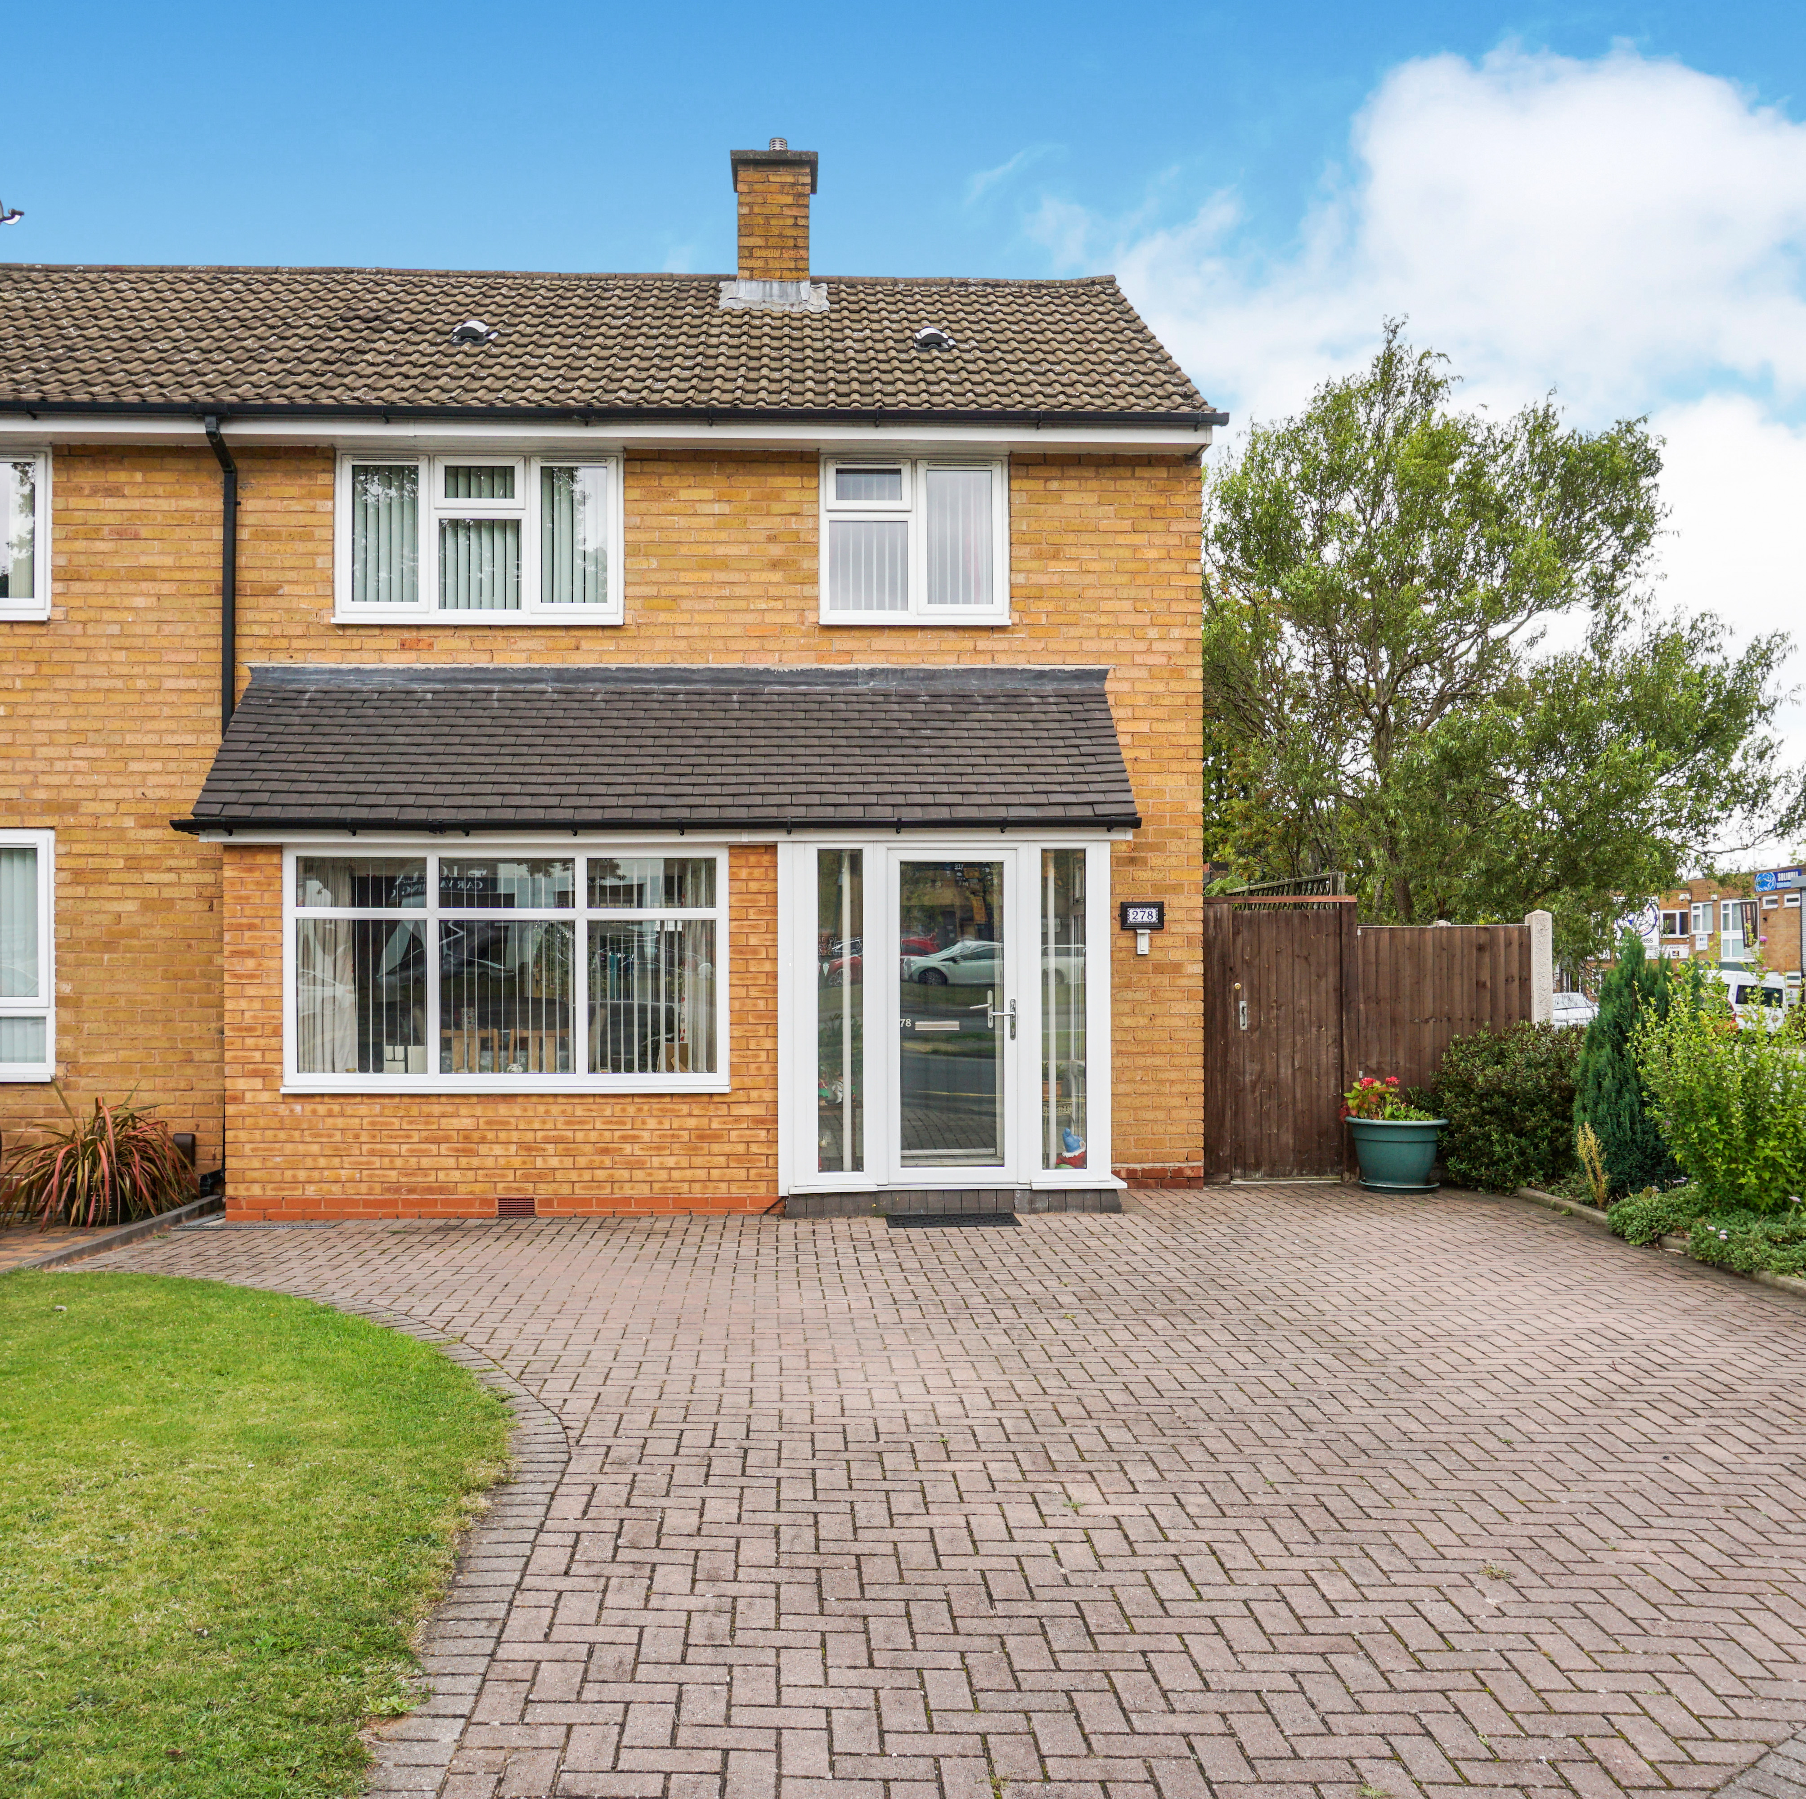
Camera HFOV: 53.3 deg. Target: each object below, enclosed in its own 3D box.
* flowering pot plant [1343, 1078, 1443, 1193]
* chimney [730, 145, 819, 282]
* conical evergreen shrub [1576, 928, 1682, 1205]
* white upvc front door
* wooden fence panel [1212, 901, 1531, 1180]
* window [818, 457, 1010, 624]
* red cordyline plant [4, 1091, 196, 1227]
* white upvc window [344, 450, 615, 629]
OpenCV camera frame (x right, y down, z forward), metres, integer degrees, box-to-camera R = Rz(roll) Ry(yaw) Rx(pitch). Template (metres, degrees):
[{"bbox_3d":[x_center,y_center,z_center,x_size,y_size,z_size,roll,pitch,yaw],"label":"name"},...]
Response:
[{"bbox_3d":[3.155,1.490,11.550,0.650,0.720,0.630,0,0,-3],"label":"flowering pot plant"},{"bbox_3d":[-1.024,-5.350,14.450,0.680,1.080,0.660,0,0,-3],"label":"chimney"},{"bbox_3d":[4.509,1.031,11.200,0.660,1.650,0.660,0,0,-3],"label":"conical evergreen shrub"},{"bbox_3d":[0.252,0.705,10.600,1.940,2.080,0.130,0,0,-3],"label":"white upvc front door"},{"bbox_3d":[3.079,0.966,11.860,2.170,1.790,0.100,0,0,-3],"label":"wooden fence panel"},{"bbox_3d":[0.075,-2.320,11.640,1.220,1.070,0.110,0,0,-3],"label":"window"},{"bbox_3d":[-4.889,1.579,10.950,1.150,0.840,1.000,0,0,-3],"label":"red cordyline plant"},{"bbox_3d":[-2.707,-2.305,11.510,1.830,1.070,0.110,0,0,-3],"label":"white upvc window"}]

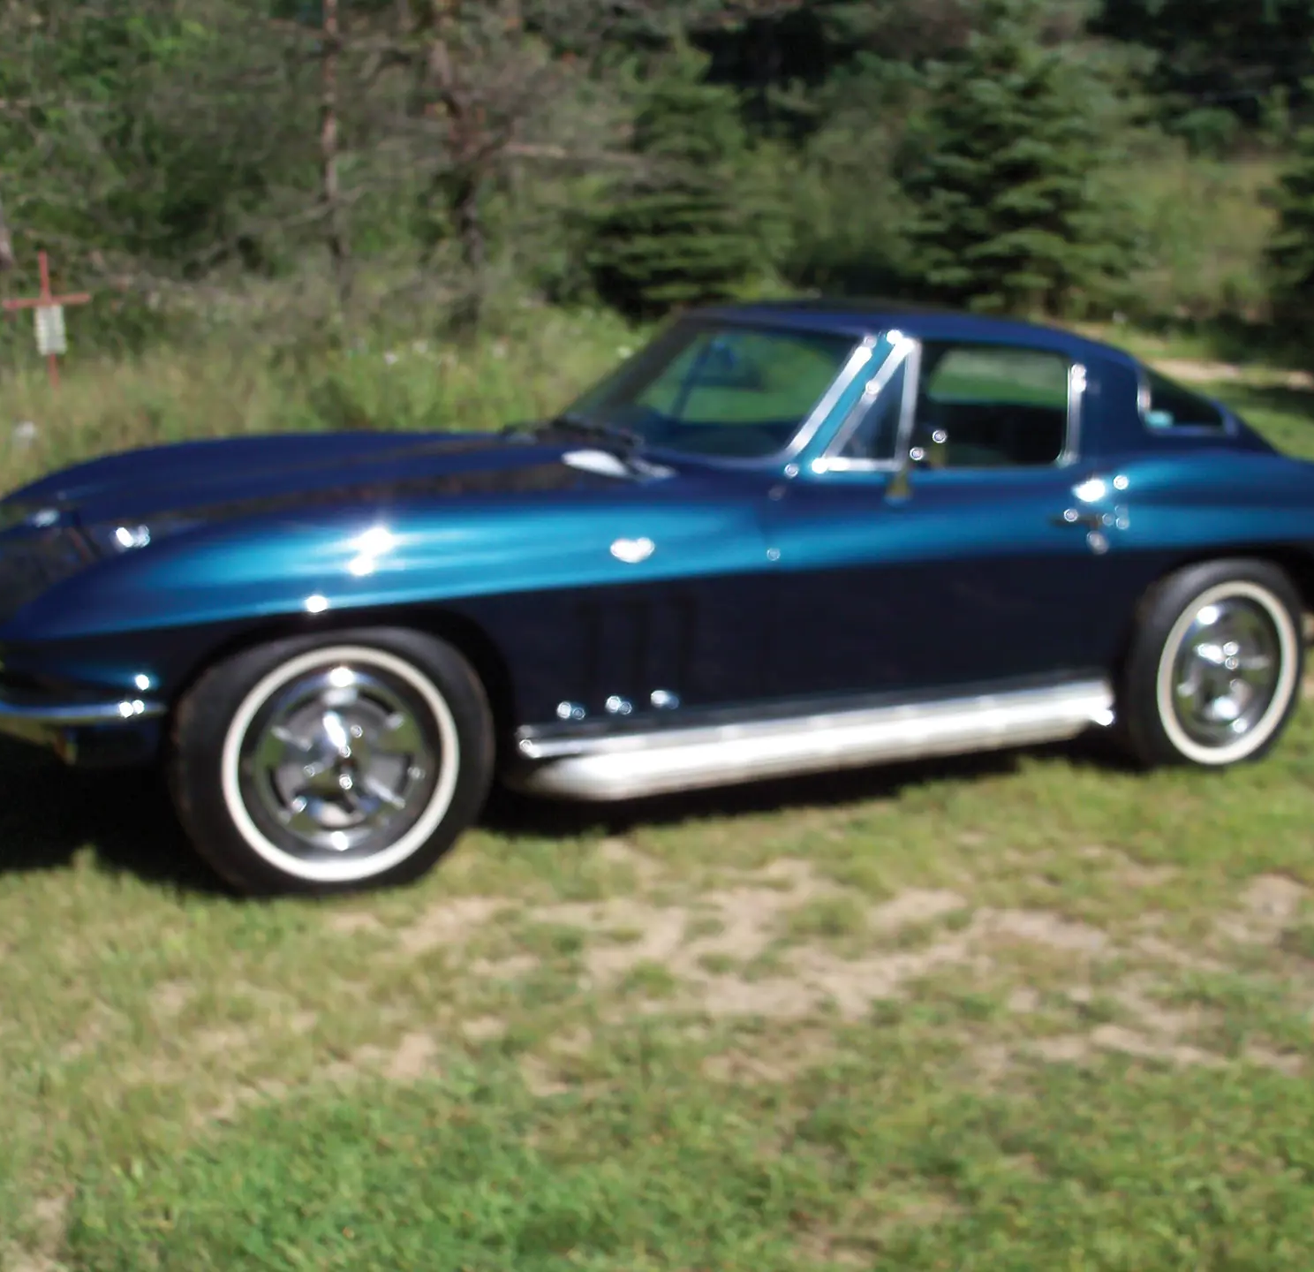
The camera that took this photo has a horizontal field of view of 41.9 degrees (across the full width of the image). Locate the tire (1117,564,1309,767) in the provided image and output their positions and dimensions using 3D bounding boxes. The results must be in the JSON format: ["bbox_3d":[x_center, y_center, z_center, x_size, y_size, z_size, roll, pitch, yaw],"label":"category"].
[{"bbox_3d":[1.528,0.085,4.805,0.670,0.670,0.200,-4,13,-27],"label":"tire"}]

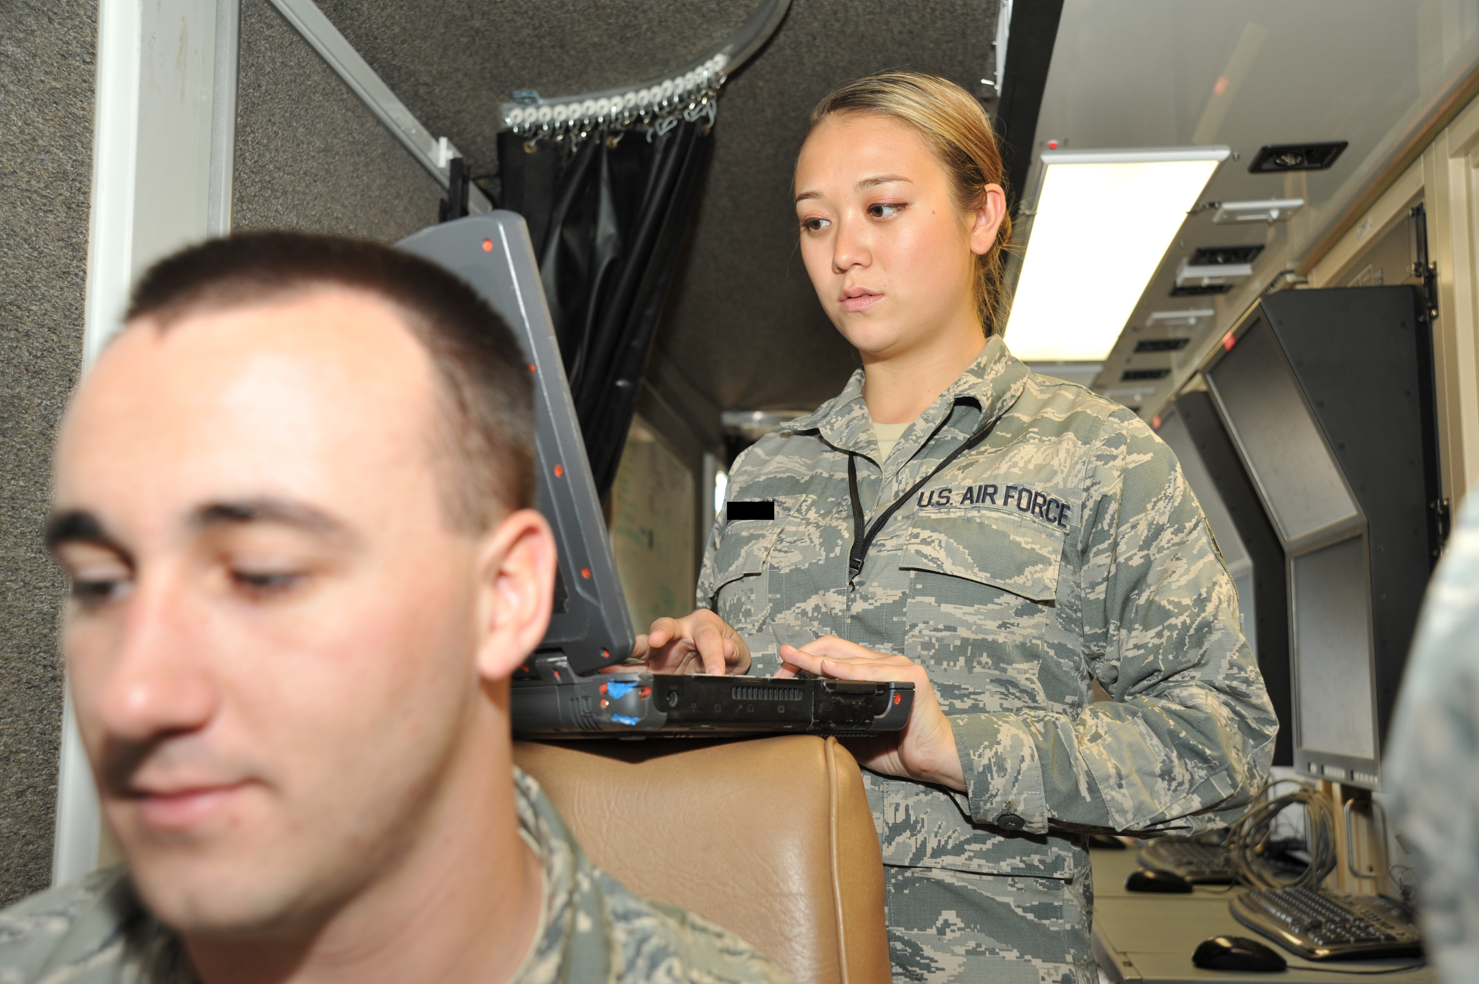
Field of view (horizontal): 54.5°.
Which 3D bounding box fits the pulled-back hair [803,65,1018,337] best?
[{"bbox_3d":[0.143,-0.239,1.180,0.160,0.215,0.205,-7,-2,43],"label":"pulled-back hair"}]

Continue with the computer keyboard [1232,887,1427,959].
[{"bbox_3d":[0.873,0.626,2.117,0.230,0.035,0.485,0,-7,2],"label":"computer keyboard"}]

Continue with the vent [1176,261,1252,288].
[{"bbox_3d":[0.873,-0.393,2.636,0.125,0.025,0.085,-1,-7,7],"label":"vent"}]

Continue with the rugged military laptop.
[{"bbox_3d":[-0.122,0.020,1.018,0.315,0.291,0.395,-6,-9,41],"label":"rugged military laptop"}]

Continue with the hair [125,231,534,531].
[{"bbox_3d":[-0.155,-0.029,0.550,0.160,0.150,0.190,-3,0,23],"label":"hair"}]

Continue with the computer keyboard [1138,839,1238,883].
[{"bbox_3d":[0.933,0.713,2.803,0.230,0.035,0.485,0,-7,0],"label":"computer keyboard"}]

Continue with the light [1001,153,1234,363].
[{"bbox_3d":[0.628,-0.396,2.621,0.250,0.035,1.310,-1,-7,7],"label":"light"}]

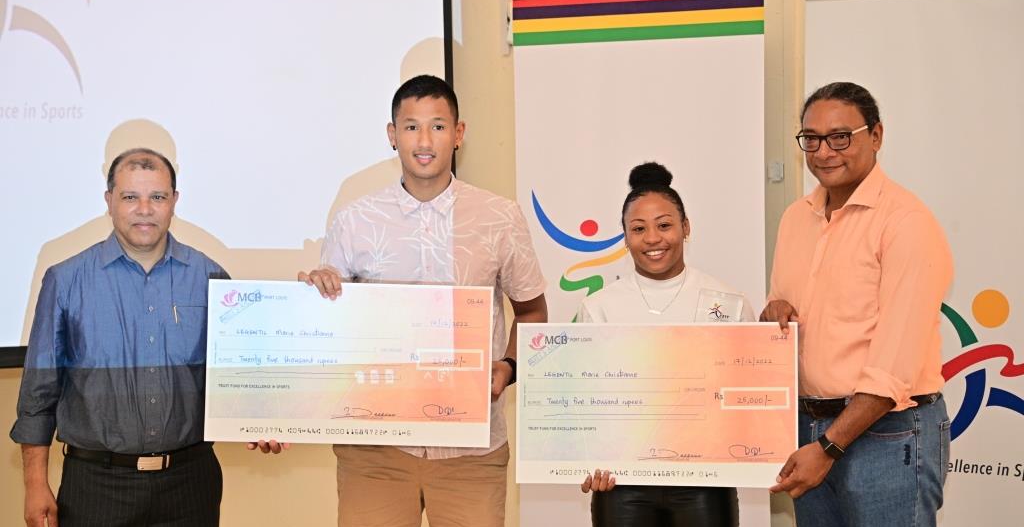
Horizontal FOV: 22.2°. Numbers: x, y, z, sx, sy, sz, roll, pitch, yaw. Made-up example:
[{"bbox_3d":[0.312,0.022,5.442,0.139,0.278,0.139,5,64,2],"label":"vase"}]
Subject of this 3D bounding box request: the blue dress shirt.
[{"bbox_3d":[-0.912,0.194,6.270,0.570,0.550,0.320,-1,1,-16],"label":"blue dress shirt"}]

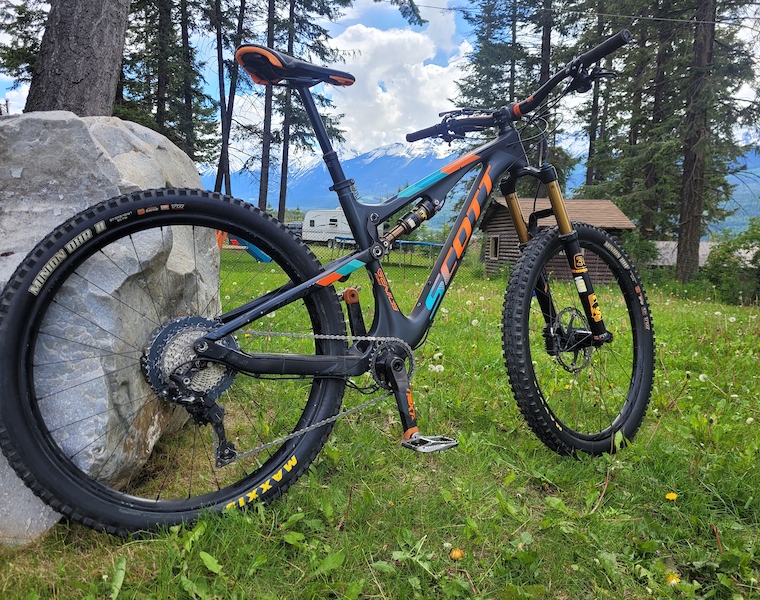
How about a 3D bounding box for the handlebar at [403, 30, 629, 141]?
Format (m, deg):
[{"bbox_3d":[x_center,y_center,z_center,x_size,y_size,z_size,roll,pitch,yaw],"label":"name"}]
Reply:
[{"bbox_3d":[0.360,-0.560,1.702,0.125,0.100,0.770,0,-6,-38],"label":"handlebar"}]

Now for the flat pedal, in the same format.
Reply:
[{"bbox_3d":[0.113,0.320,1.347,0.108,0.025,0.100,-1,-1,-28],"label":"flat pedal"}]

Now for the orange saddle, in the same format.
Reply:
[{"bbox_3d":[-0.190,-0.528,1.387,0.285,0.068,0.140,-1,-1,-28],"label":"orange saddle"}]

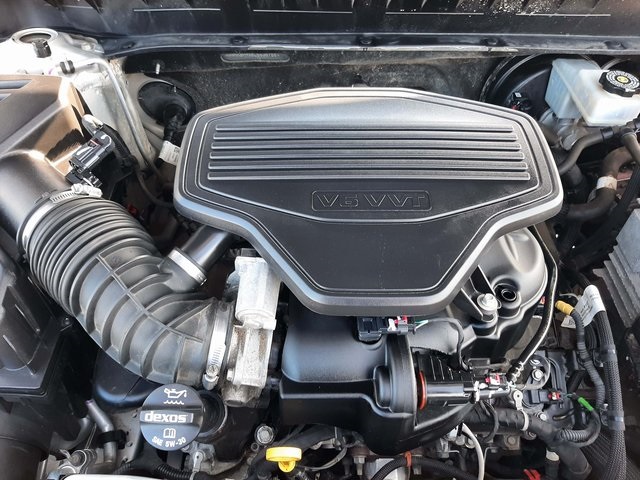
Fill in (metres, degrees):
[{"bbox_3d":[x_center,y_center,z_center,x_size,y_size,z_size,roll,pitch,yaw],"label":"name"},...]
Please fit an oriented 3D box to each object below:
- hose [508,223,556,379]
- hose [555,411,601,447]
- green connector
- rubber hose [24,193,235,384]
[{"bbox_3d":[0.268,0.074,0.592,0.048,0.022,0.200,11,71,15],"label":"hose"},{"bbox_3d":[0.312,0.227,0.580,0.052,0.020,0.040,0,67,0],"label":"hose"},{"bbox_3d":[0.318,0.197,0.575,0.022,0.009,0.009,36,72,21],"label":"green connector"},{"bbox_3d":[-0.221,0.061,0.570,0.275,0.130,0.145,32,62,4],"label":"rubber hose"}]

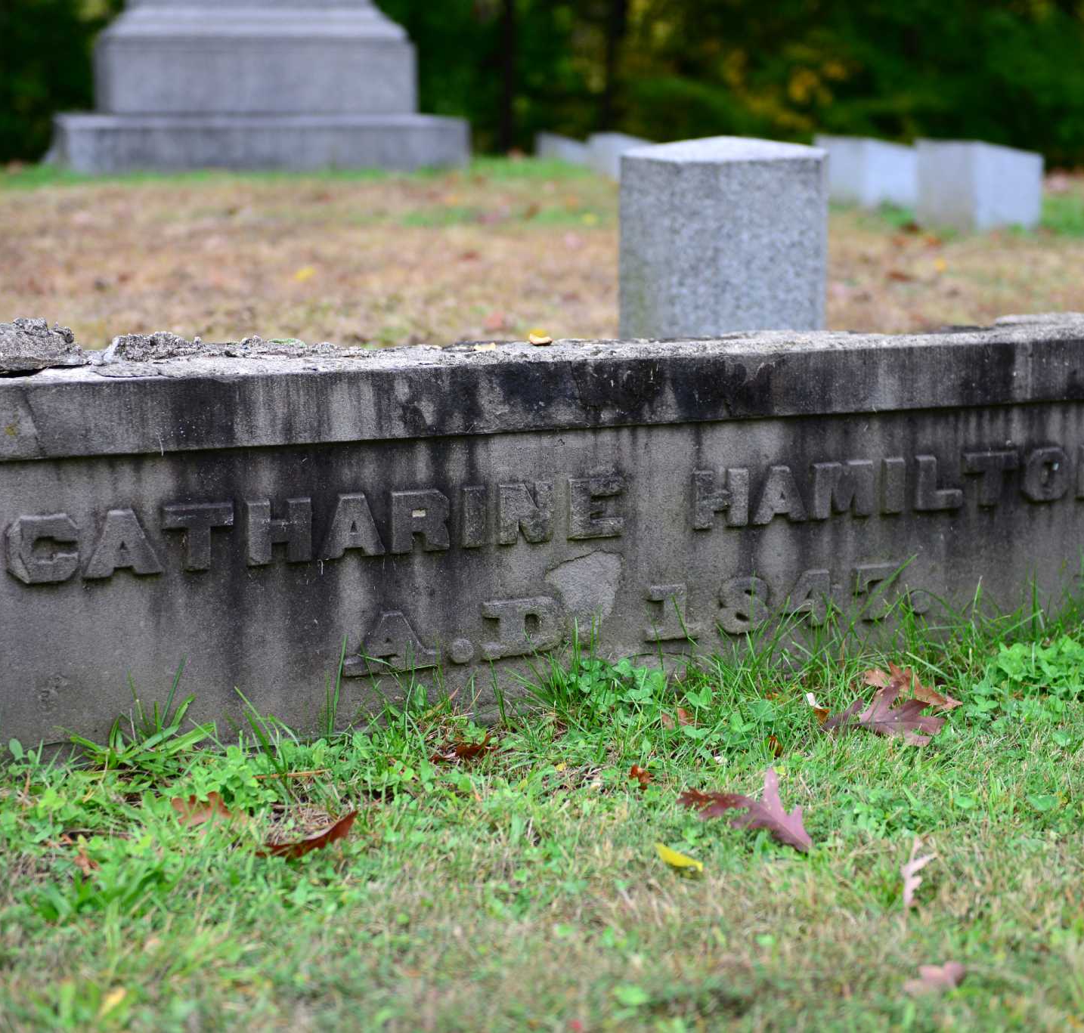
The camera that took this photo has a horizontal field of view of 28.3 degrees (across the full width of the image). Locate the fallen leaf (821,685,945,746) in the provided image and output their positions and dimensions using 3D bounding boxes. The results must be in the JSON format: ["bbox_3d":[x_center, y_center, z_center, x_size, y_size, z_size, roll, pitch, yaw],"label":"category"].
[{"bbox_3d":[0.359,0.207,2.249,0.118,0.035,0.085,-2,12,-10],"label":"fallen leaf"}]

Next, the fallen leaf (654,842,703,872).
[{"bbox_3d":[0.125,0.311,1.965,0.045,0.017,0.023,6,11,32],"label":"fallen leaf"}]

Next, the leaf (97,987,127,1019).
[{"bbox_3d":[-0.329,0.372,1.643,0.017,0.014,0.038,3,10,18],"label":"leaf"}]

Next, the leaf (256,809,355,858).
[{"bbox_3d":[-0.208,0.281,1.895,0.085,0.030,0.055,-3,12,-15],"label":"leaf"}]

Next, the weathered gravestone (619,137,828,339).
[{"bbox_3d":[0.318,-0.369,3.810,0.280,0.600,0.280,-4,12,-18],"label":"weathered gravestone"}]

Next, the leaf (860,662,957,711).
[{"bbox_3d":[0.402,0.186,2.348,0.110,0.027,0.060,7,14,29],"label":"leaf"}]

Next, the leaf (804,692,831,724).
[{"bbox_3d":[0.314,0.217,2.453,0.028,0.028,0.032,1,9,7],"label":"leaf"}]

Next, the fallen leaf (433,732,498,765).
[{"bbox_3d":[-0.080,0.235,2.186,0.065,0.020,0.045,-3,12,-15],"label":"fallen leaf"}]

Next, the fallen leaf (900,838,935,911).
[{"bbox_3d":[0.315,0.300,1.804,0.030,0.028,0.095,0,12,0],"label":"fallen leaf"}]

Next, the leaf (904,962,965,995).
[{"bbox_3d":[0.306,0.359,1.672,0.047,0.014,0.038,2,9,10],"label":"leaf"}]

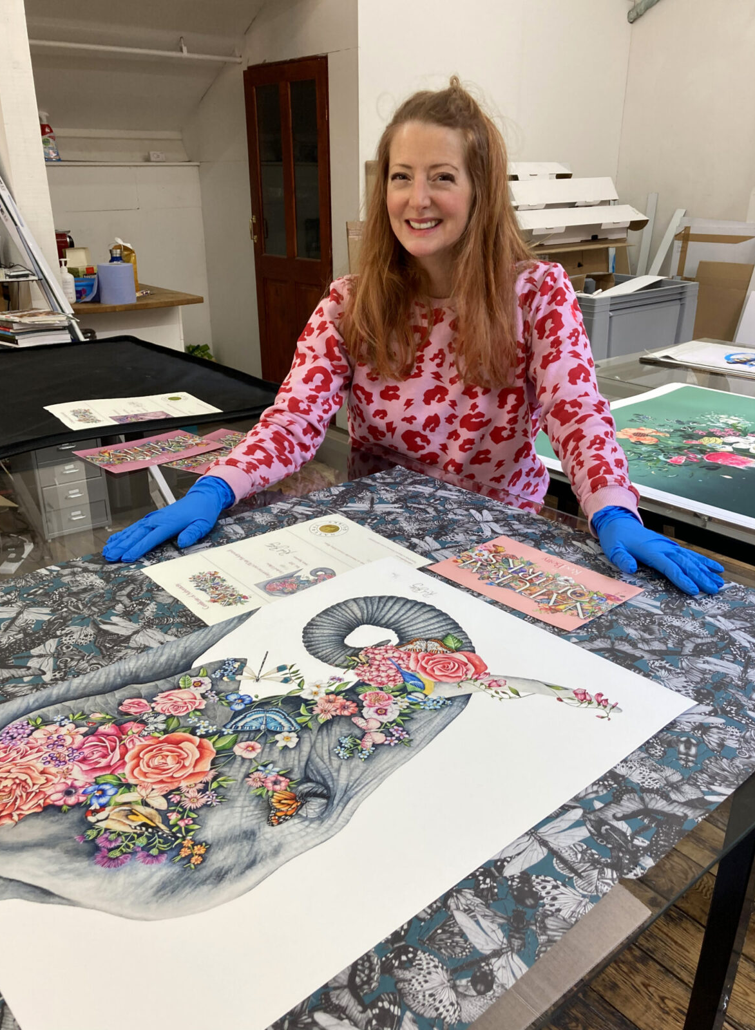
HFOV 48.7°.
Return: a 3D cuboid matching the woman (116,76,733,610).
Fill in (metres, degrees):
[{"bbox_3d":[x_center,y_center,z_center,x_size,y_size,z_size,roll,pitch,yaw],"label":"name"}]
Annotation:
[{"bbox_3d":[0.120,0.116,1.415,0.750,1.540,0.620,6,23,14],"label":"woman"}]

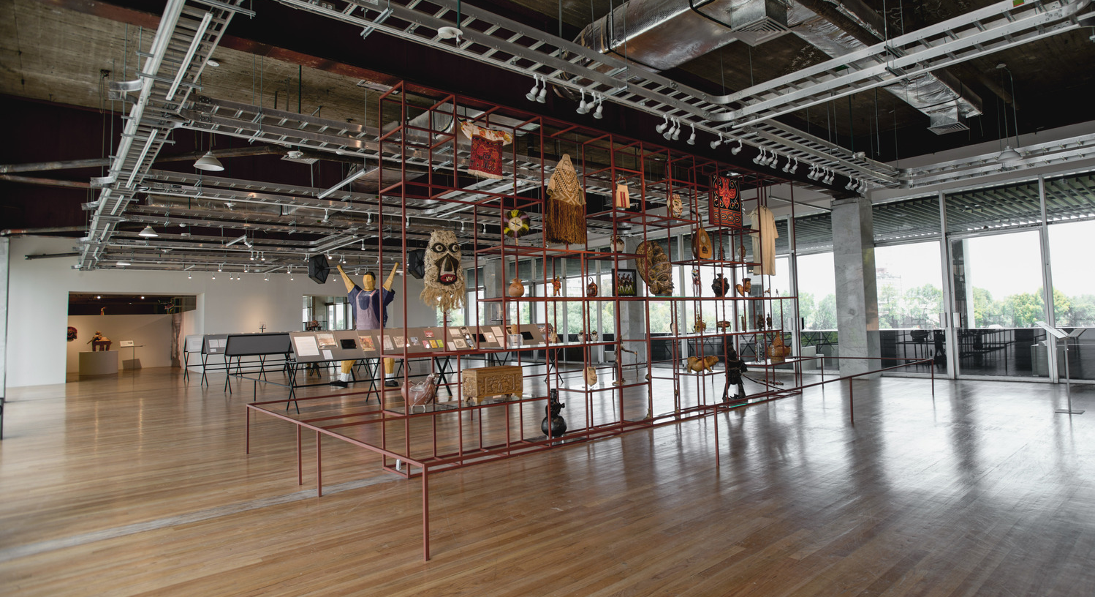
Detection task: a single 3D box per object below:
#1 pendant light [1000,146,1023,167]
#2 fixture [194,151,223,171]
[{"bbox_3d":[7.063,-2.197,7.904,0.320,0.215,0.320,-4,-3,42],"label":"pendant light"},{"bbox_3d":[-4.543,-1.852,6.941,0.335,0.210,0.335,0,-3,-33],"label":"fixture"}]

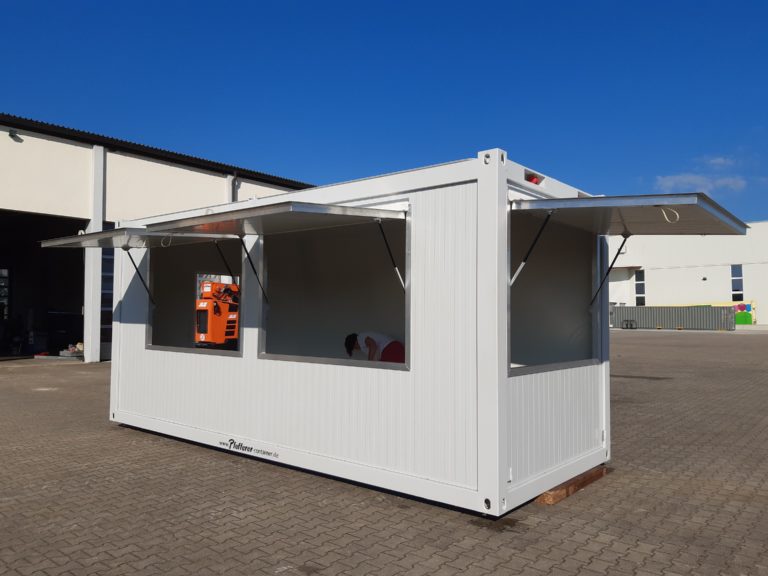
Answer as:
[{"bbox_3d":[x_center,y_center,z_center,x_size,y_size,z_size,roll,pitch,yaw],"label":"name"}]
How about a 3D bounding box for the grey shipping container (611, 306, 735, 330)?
[{"bbox_3d":[32.450,3.403,65.174,12.192,2.591,2.438,-2,-4,34],"label":"grey shipping container"}]

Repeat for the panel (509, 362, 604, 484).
[{"bbox_3d":[1.571,1.159,5.162,0.060,0.860,2.060,-2,-4,40],"label":"panel"}]

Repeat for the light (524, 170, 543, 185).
[{"bbox_3d":[1.264,-0.932,4.877,0.090,0.100,0.220,-2,-4,40],"label":"light"}]

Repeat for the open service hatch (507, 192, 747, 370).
[{"bbox_3d":[2.104,0.045,4.814,1.380,1.390,2.120,-2,-4,40],"label":"open service hatch"}]

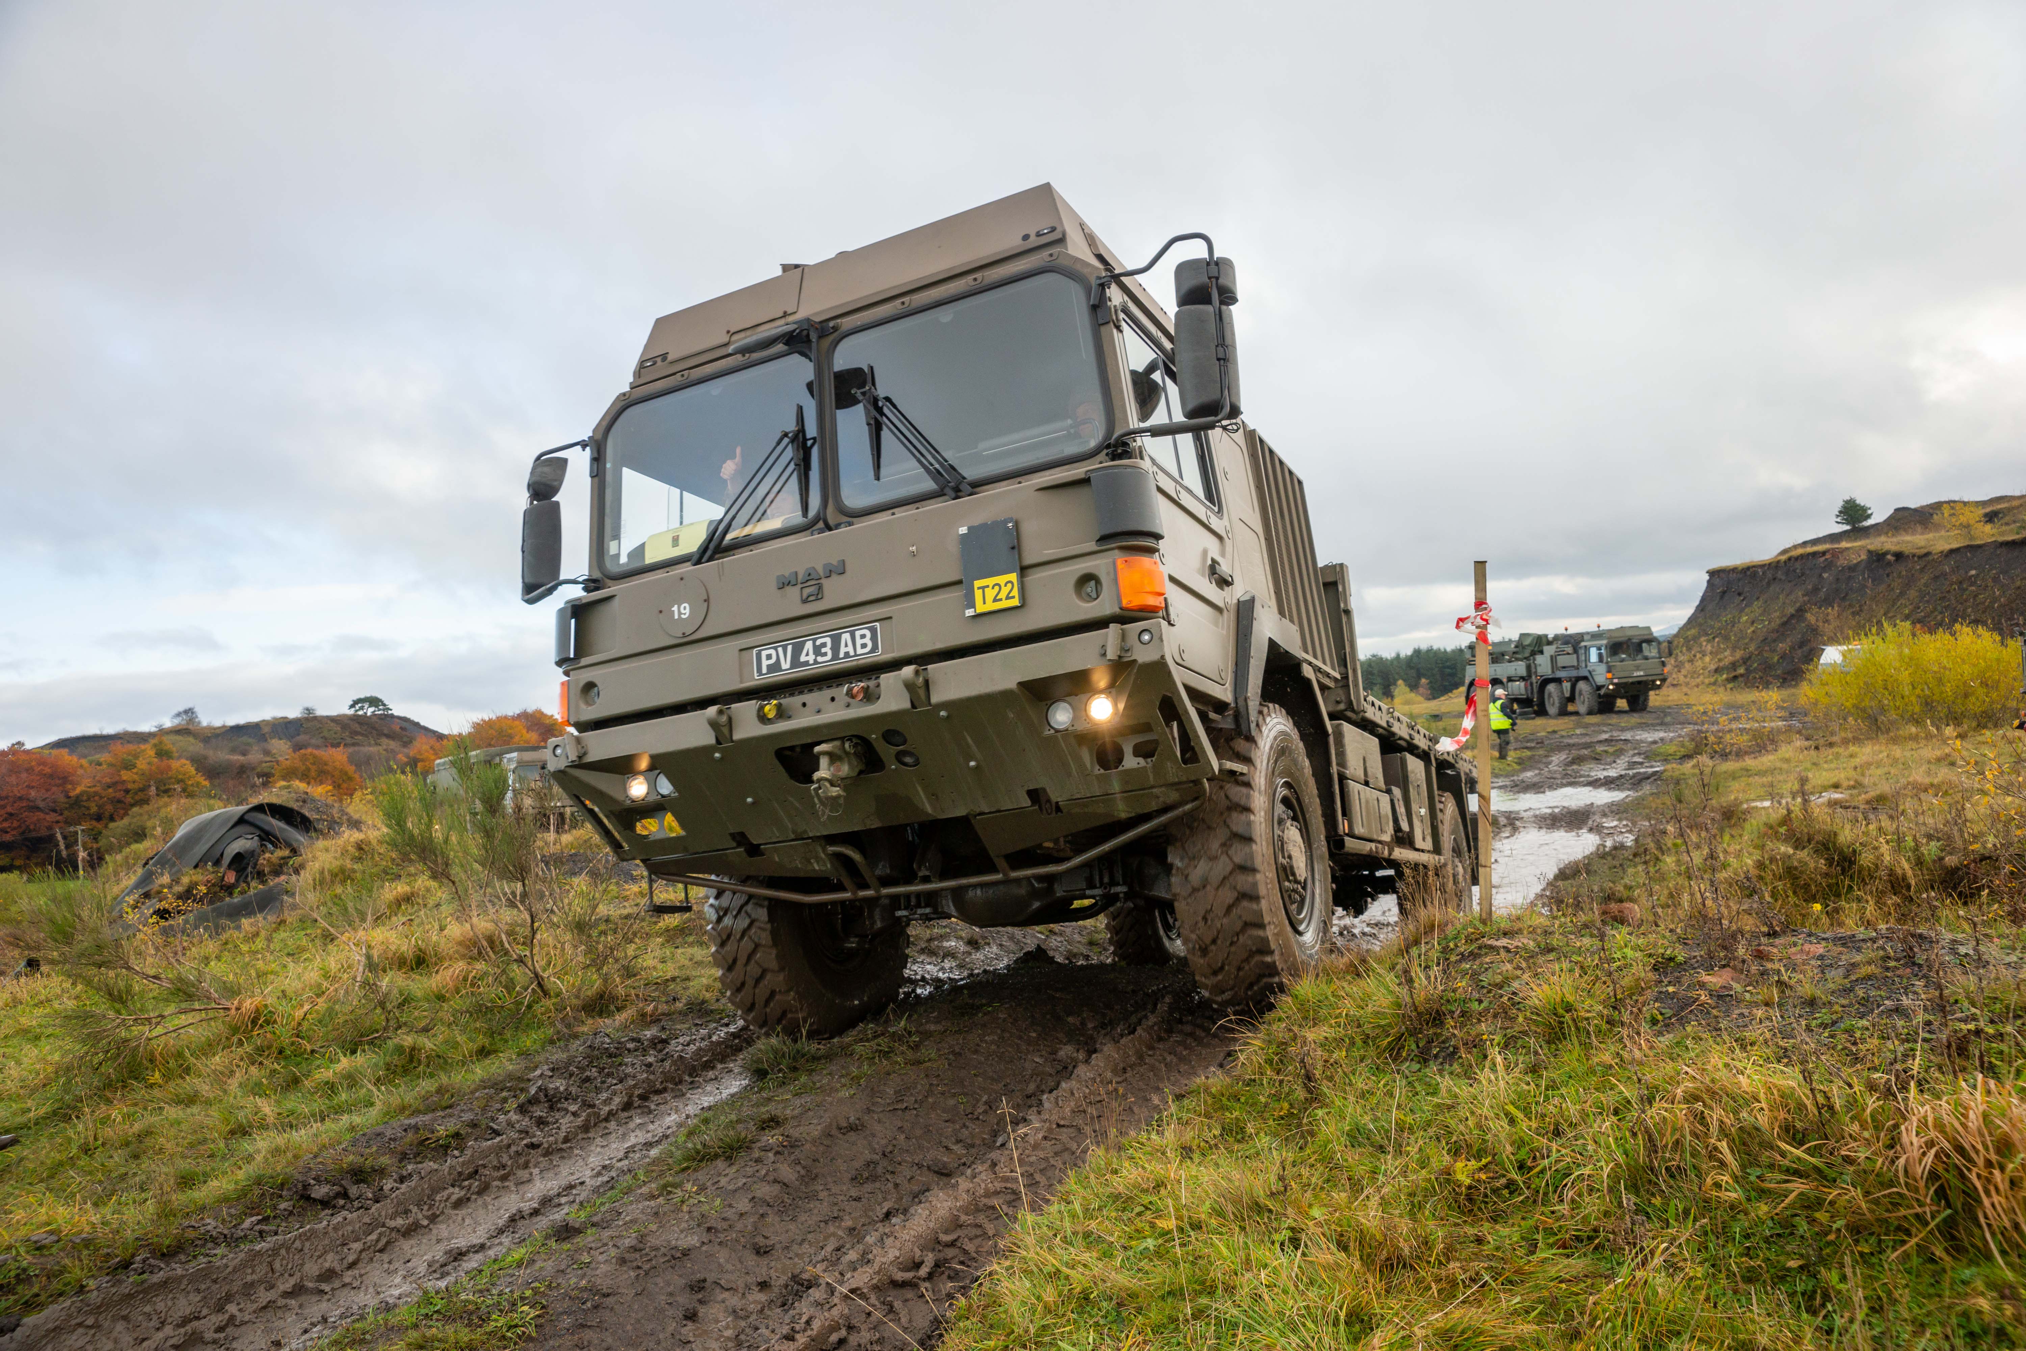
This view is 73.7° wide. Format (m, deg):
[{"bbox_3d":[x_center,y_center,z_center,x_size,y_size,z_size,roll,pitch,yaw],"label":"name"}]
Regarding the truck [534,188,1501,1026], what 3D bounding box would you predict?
[{"bbox_3d":[0.906,0.313,7.786,2.980,3.020,7.180,-11,-14,25],"label":"truck"}]

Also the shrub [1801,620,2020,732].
[{"bbox_3d":[23.236,0.041,35.000,4.900,2.900,4.200,-2,-1,34],"label":"shrub"}]

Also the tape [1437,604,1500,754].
[{"bbox_3d":[2.149,0.007,6.400,0.310,0.700,0.170,-1,-1,6],"label":"tape"}]

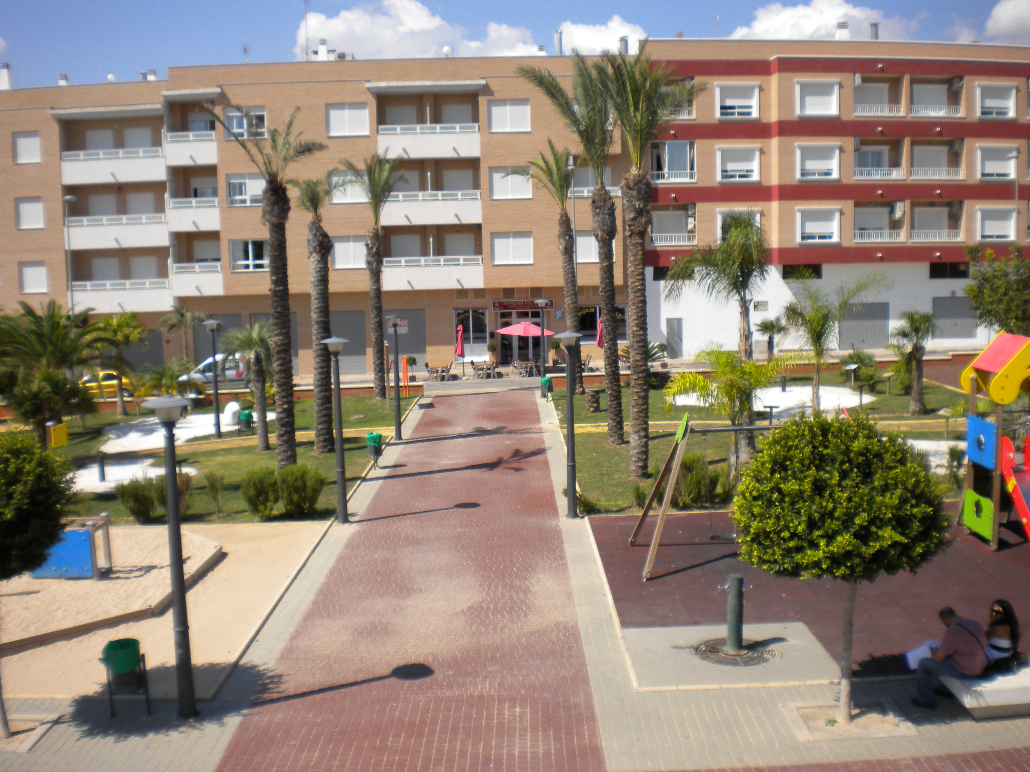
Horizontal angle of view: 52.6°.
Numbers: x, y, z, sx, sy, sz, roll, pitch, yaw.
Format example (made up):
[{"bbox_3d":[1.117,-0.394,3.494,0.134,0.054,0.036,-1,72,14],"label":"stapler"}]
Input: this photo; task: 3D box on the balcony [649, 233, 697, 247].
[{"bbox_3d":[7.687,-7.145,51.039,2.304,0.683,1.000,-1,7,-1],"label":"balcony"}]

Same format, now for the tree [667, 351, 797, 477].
[{"bbox_3d":[4.870,0.663,23.136,3.170,3.035,3.000,-1,7,0],"label":"tree"}]

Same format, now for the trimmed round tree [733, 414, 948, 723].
[{"bbox_3d":[3.415,1.940,10.858,2.220,3.246,2.220,-1,6,0],"label":"trimmed round tree"}]

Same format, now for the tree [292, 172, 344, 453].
[{"bbox_3d":[-5.224,-1.940,27.919,1.650,7.451,1.650,-1,6,0],"label":"tree"}]

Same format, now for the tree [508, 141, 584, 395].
[{"bbox_3d":[1.244,-4.540,40.844,2.950,9.880,2.900,-1,7,0],"label":"tree"}]

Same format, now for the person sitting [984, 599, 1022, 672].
[{"bbox_3d":[5.503,3.027,12.075,0.750,1.180,0.500,4,8,38],"label":"person sitting"}]

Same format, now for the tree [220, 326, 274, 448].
[{"bbox_3d":[-7.272,0.026,29.082,1.750,3.527,1.750,-1,6,0],"label":"tree"}]

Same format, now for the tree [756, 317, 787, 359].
[{"bbox_3d":[10.158,-1.447,41.275,1.400,2.450,1.400,-1,5,0],"label":"tree"}]

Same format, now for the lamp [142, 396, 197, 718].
[{"bbox_3d":[-3.775,1.926,11.678,0.580,3.700,0.580,-1,5,0],"label":"lamp"}]

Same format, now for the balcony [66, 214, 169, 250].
[{"bbox_3d":[-18.086,-7.045,48.024,4.800,1.480,1.300,-1,6,0],"label":"balcony"}]

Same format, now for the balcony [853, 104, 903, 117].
[{"bbox_3d":[17.319,-13.254,50.294,2.400,0.580,1.000,-2,7,-6],"label":"balcony"}]

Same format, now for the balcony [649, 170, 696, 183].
[{"bbox_3d":[7.529,-9.973,49.894,2.250,0.650,0.700,-1,5,0],"label":"balcony"}]

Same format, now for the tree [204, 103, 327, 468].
[{"bbox_3d":[-5.388,-1.996,23.455,2.750,8.580,2.750,-1,6,0],"label":"tree"}]

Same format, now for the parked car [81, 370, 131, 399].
[{"bbox_3d":[-18.224,0.001,44.459,3.800,1.370,1.650,-1,5,0],"label":"parked car"}]

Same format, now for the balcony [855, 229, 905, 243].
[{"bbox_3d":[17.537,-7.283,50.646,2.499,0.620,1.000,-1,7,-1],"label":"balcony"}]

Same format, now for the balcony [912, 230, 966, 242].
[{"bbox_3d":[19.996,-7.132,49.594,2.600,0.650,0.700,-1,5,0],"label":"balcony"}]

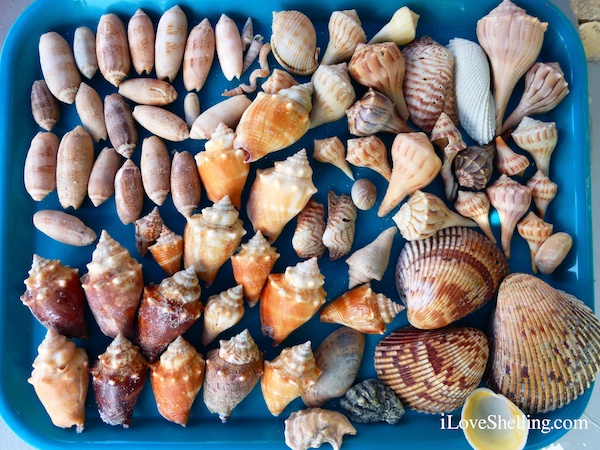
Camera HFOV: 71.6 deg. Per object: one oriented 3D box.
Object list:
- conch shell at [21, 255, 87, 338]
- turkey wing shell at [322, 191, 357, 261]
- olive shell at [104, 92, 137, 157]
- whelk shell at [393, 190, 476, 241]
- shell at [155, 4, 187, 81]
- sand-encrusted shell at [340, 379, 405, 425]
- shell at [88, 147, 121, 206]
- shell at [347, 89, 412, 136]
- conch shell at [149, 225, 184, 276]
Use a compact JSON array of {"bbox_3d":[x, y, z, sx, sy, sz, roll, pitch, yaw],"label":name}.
[{"bbox_3d":[-0.180,0.054,0.310,0.048,0.036,0.074,-31,88,-2],"label":"conch shell"},{"bbox_3d":[0.031,0.001,0.326,0.026,0.015,0.055,3,88,-1],"label":"turkey wing shell"},{"bbox_3d":[-0.138,-0.076,0.321,0.022,0.021,0.051,-14,88,-1],"label":"olive shell"},{"bbox_3d":[0.101,-0.005,0.308,0.063,0.029,0.036,6,88,0],"label":"whelk shell"},{"bbox_3d":[-0.100,-0.140,0.320,0.023,0.021,0.060,9,88,0],"label":"shell"},{"bbox_3d":[0.057,0.138,0.320,0.046,0.017,0.036,28,88,0],"label":"sand-encrusted shell"},{"bbox_3d":[-0.151,-0.037,0.320,0.020,0.019,0.046,12,88,0],"label":"shell"},{"bbox_3d":[0.060,-0.078,0.310,0.051,0.035,0.039,25,87,1],"label":"shell"},{"bbox_3d":[-0.100,0.020,0.314,0.026,0.021,0.038,-12,88,0],"label":"conch shell"}]

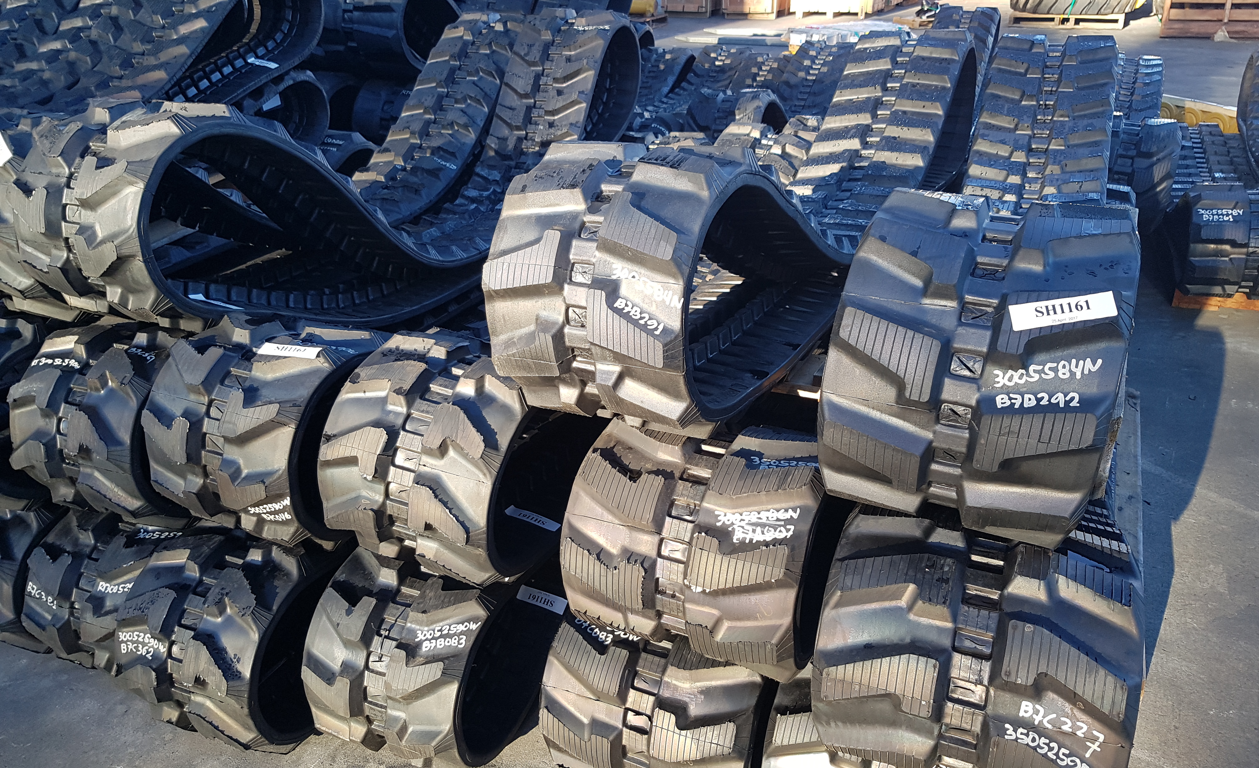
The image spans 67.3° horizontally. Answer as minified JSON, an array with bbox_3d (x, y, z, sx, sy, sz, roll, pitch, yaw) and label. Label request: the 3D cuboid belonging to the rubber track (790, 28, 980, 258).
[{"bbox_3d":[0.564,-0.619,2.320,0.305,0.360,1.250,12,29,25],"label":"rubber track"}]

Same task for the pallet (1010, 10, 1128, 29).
[{"bbox_3d":[5.074,-4.268,10.966,1.165,0.150,1.165,10,29,22],"label":"pallet"}]

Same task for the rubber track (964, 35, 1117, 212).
[{"bbox_3d":[1.005,-0.613,2.311,0.305,0.350,1.150,10,29,22],"label":"rubber track"}]

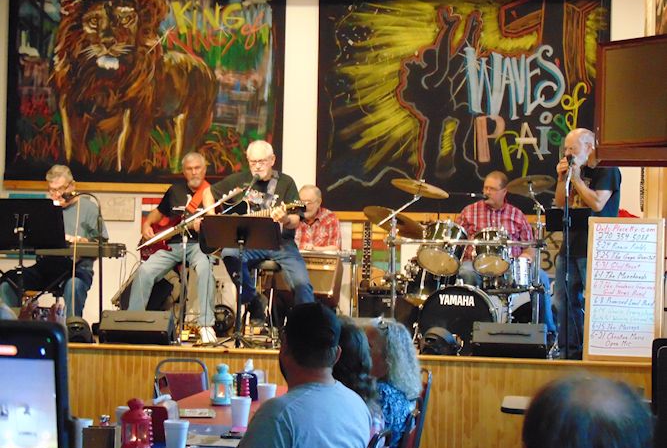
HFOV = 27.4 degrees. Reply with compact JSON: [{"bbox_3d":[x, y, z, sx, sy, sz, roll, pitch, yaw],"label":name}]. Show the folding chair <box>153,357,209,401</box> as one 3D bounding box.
[{"bbox_3d":[-0.940,1.343,8.947,0.430,0.900,0.500,3,-3,-25],"label":"folding chair"}]

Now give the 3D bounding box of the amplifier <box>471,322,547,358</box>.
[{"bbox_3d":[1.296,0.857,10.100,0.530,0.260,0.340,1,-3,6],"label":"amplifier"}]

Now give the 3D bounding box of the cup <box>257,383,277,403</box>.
[{"bbox_3d":[-0.343,0.906,7.100,0.094,0.138,0.094,1,-3,0],"label":"cup"}]

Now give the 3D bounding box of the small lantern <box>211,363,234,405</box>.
[{"bbox_3d":[-0.604,0.874,7.450,0.118,0.225,0.118,1,-3,0],"label":"small lantern"}]

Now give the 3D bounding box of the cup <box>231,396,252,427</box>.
[{"bbox_3d":[-0.430,0.883,6.400,0.094,0.140,0.094,1,-3,0],"label":"cup"}]

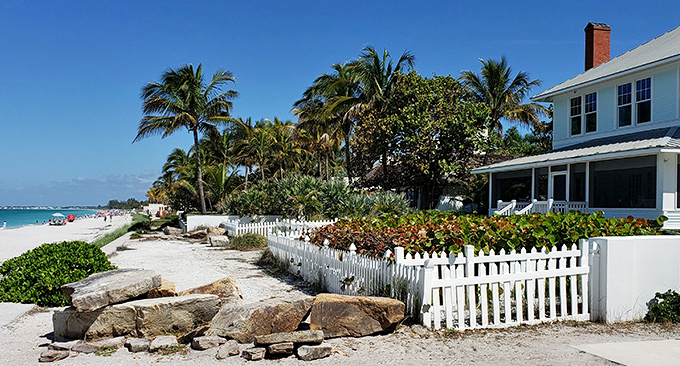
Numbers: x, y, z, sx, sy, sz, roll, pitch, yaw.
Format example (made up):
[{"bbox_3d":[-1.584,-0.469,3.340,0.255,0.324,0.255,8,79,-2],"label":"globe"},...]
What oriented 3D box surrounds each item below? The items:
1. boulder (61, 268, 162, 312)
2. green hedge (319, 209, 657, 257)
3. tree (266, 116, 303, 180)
[{"bbox_3d":[-3.020,1.428,6.737,1.250,0.420,0.800,0,-3,-8],"label":"boulder"},{"bbox_3d":[2.550,1.358,10.145,5.100,1.500,4.600,1,-3,-20],"label":"green hedge"},{"bbox_3d":[-5.089,-1.047,46.106,4.000,9.800,4.000,0,-3,0],"label":"tree"}]

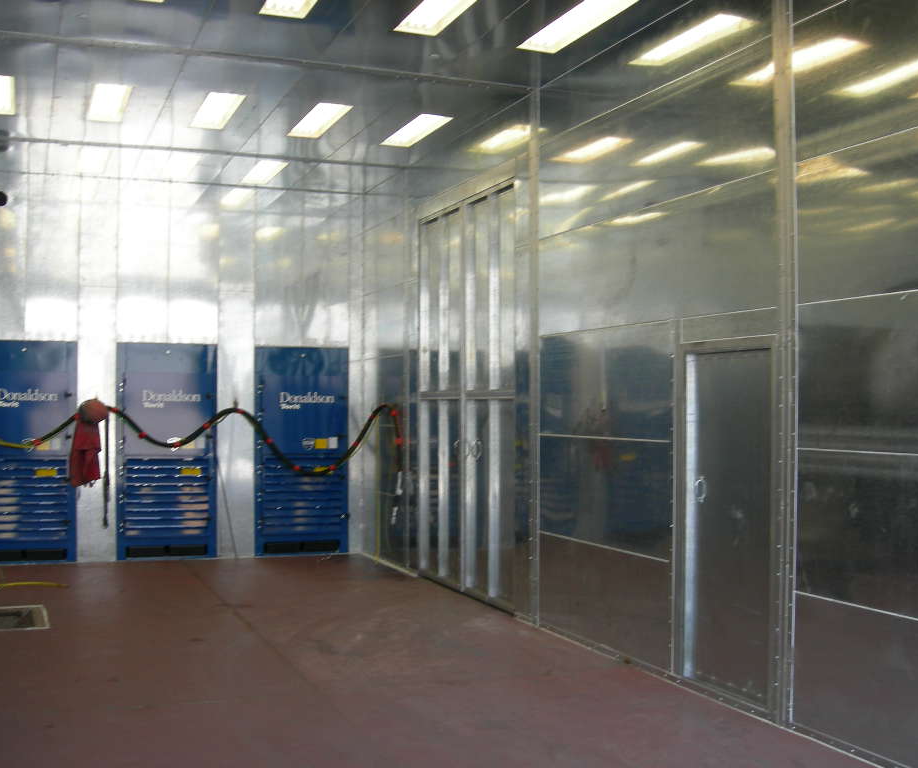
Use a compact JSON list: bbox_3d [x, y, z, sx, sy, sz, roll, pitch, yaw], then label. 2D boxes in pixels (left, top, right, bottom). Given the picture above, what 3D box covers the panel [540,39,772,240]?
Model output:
[{"bbox_3d":[1.208,-1.502,7.032,0.080,0.743,2.886,1,-1,-22],"label":"panel"}]

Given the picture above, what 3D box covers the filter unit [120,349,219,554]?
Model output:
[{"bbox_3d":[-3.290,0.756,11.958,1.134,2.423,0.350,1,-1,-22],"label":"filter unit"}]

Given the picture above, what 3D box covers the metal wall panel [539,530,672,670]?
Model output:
[{"bbox_3d":[1.014,1.484,7.456,0.080,0.729,1.883,1,-1,-22],"label":"metal wall panel"}]

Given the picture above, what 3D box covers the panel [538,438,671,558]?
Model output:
[{"bbox_3d":[1.020,0.753,7.470,0.080,0.759,1.883,1,-1,-22],"label":"panel"}]

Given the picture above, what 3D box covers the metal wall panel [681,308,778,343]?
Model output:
[{"bbox_3d":[1.572,-0.332,6.105,0.080,0.151,0.933,1,-1,-22],"label":"metal wall panel"}]

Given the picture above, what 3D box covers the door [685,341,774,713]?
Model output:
[{"bbox_3d":[1.545,0.789,6.084,0.080,2.077,0.880,1,-1,-22],"label":"door"}]

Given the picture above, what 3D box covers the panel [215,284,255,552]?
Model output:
[{"bbox_3d":[-2.553,0.458,12.163,0.434,3.044,0.080,1,-1,-22],"label":"panel"}]

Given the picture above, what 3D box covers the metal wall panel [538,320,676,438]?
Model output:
[{"bbox_3d":[1.023,-0.004,7.484,0.080,0.766,1.883,1,-1,-22],"label":"metal wall panel"}]

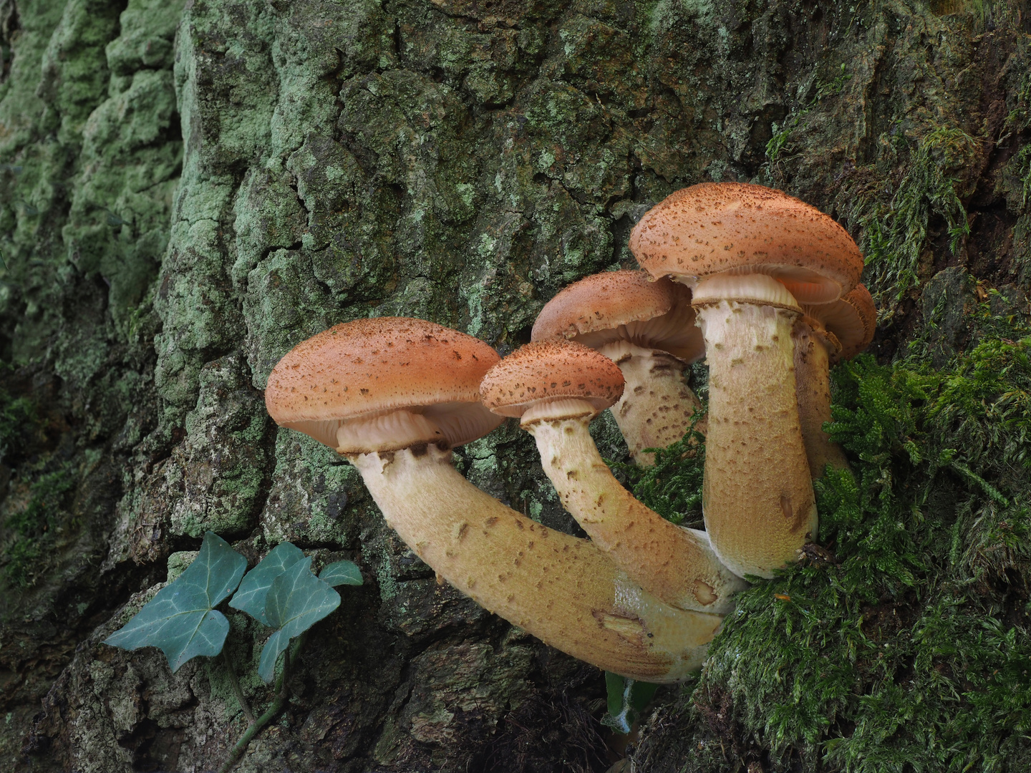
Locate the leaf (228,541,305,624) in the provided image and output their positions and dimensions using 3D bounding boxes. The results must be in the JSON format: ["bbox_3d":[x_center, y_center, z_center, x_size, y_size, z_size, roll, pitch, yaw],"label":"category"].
[{"bbox_3d":[-0.065,0.053,0.469,0.025,0.024,0.007,-19,-38,20],"label":"leaf"}]

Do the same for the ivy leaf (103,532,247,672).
[{"bbox_3d":[-0.089,0.057,0.465,0.046,0.040,0.008,-19,-41,23],"label":"ivy leaf"}]

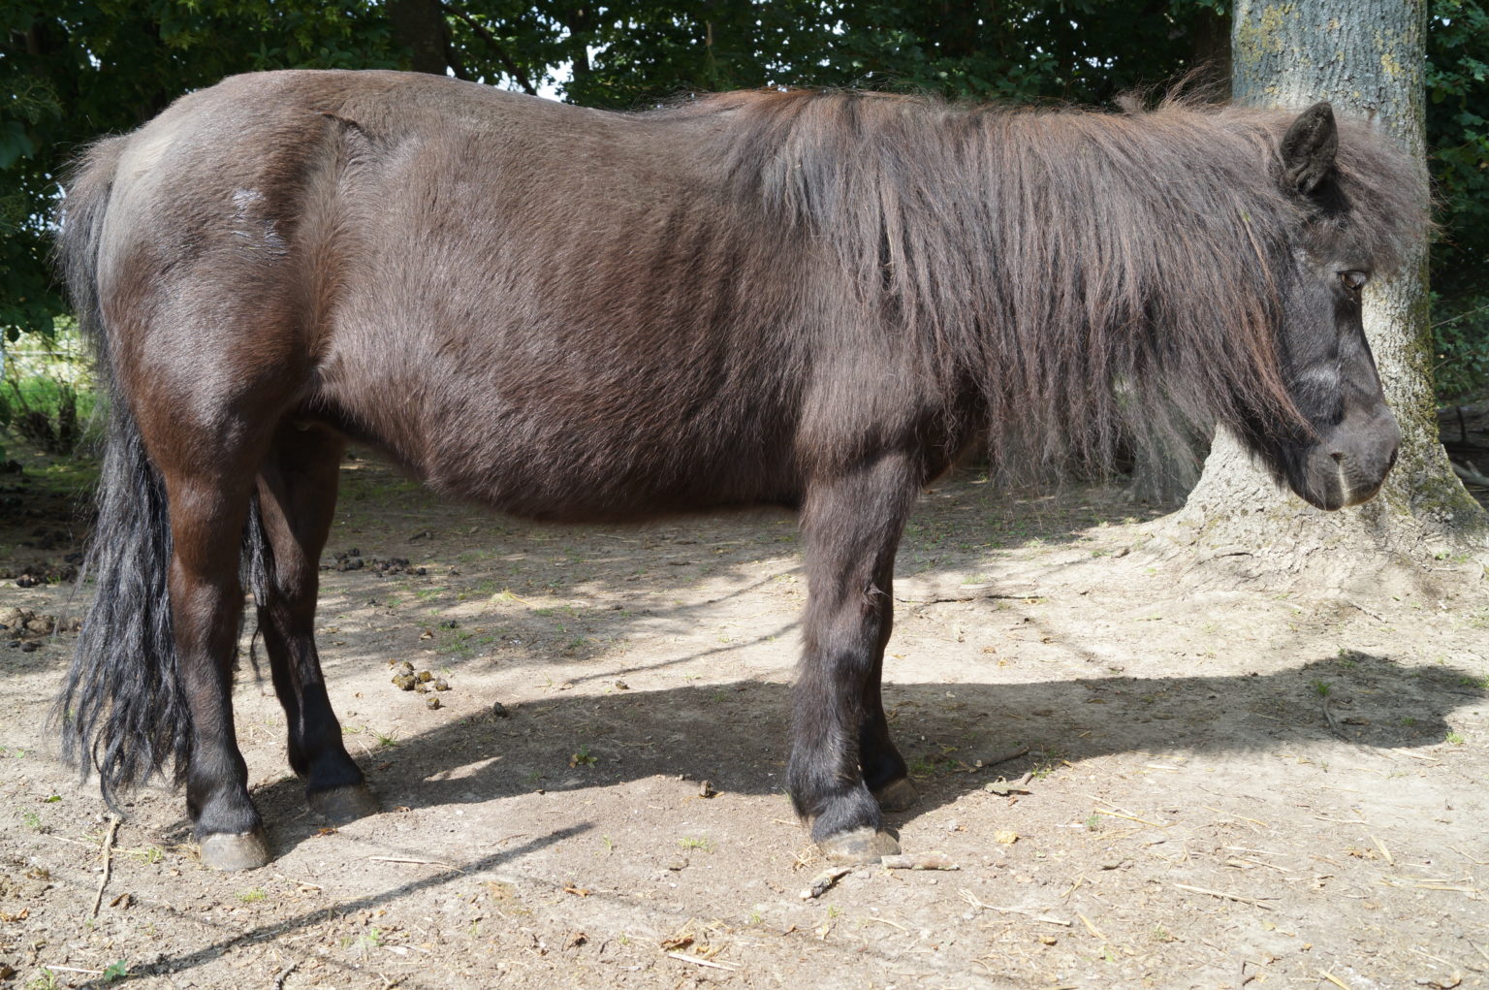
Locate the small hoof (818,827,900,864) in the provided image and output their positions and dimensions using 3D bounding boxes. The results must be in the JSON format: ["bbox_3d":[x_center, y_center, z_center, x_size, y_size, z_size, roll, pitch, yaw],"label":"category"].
[{"bbox_3d":[0.160,0.465,1.705,0.110,0.049,0.097,0,7,-3],"label":"small hoof"}]

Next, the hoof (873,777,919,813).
[{"bbox_3d":[0.214,0.444,1.893,0.108,0.047,0.096,-1,7,-8],"label":"hoof"}]

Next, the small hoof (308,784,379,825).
[{"bbox_3d":[-0.599,0.450,1.850,0.103,0.046,0.092,-2,7,-14],"label":"small hoof"}]

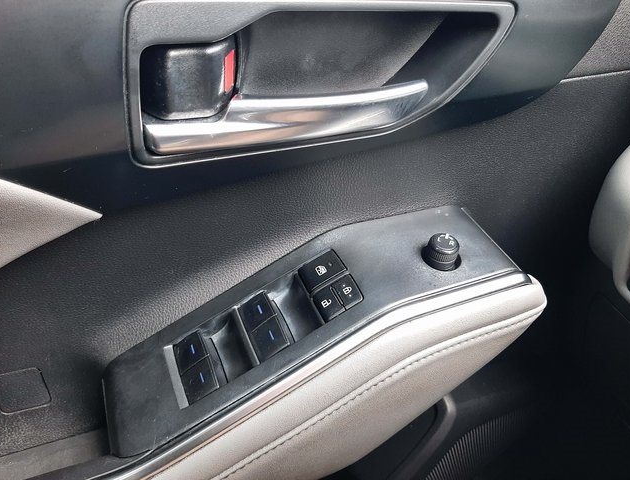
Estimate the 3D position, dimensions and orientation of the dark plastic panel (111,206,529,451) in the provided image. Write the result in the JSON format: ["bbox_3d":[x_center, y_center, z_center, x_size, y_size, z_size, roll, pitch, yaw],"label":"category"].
[{"bbox_3d":[-0.008,0.048,0.311,0.287,0.043,0.073,-24,53,-9],"label":"dark plastic panel"}]

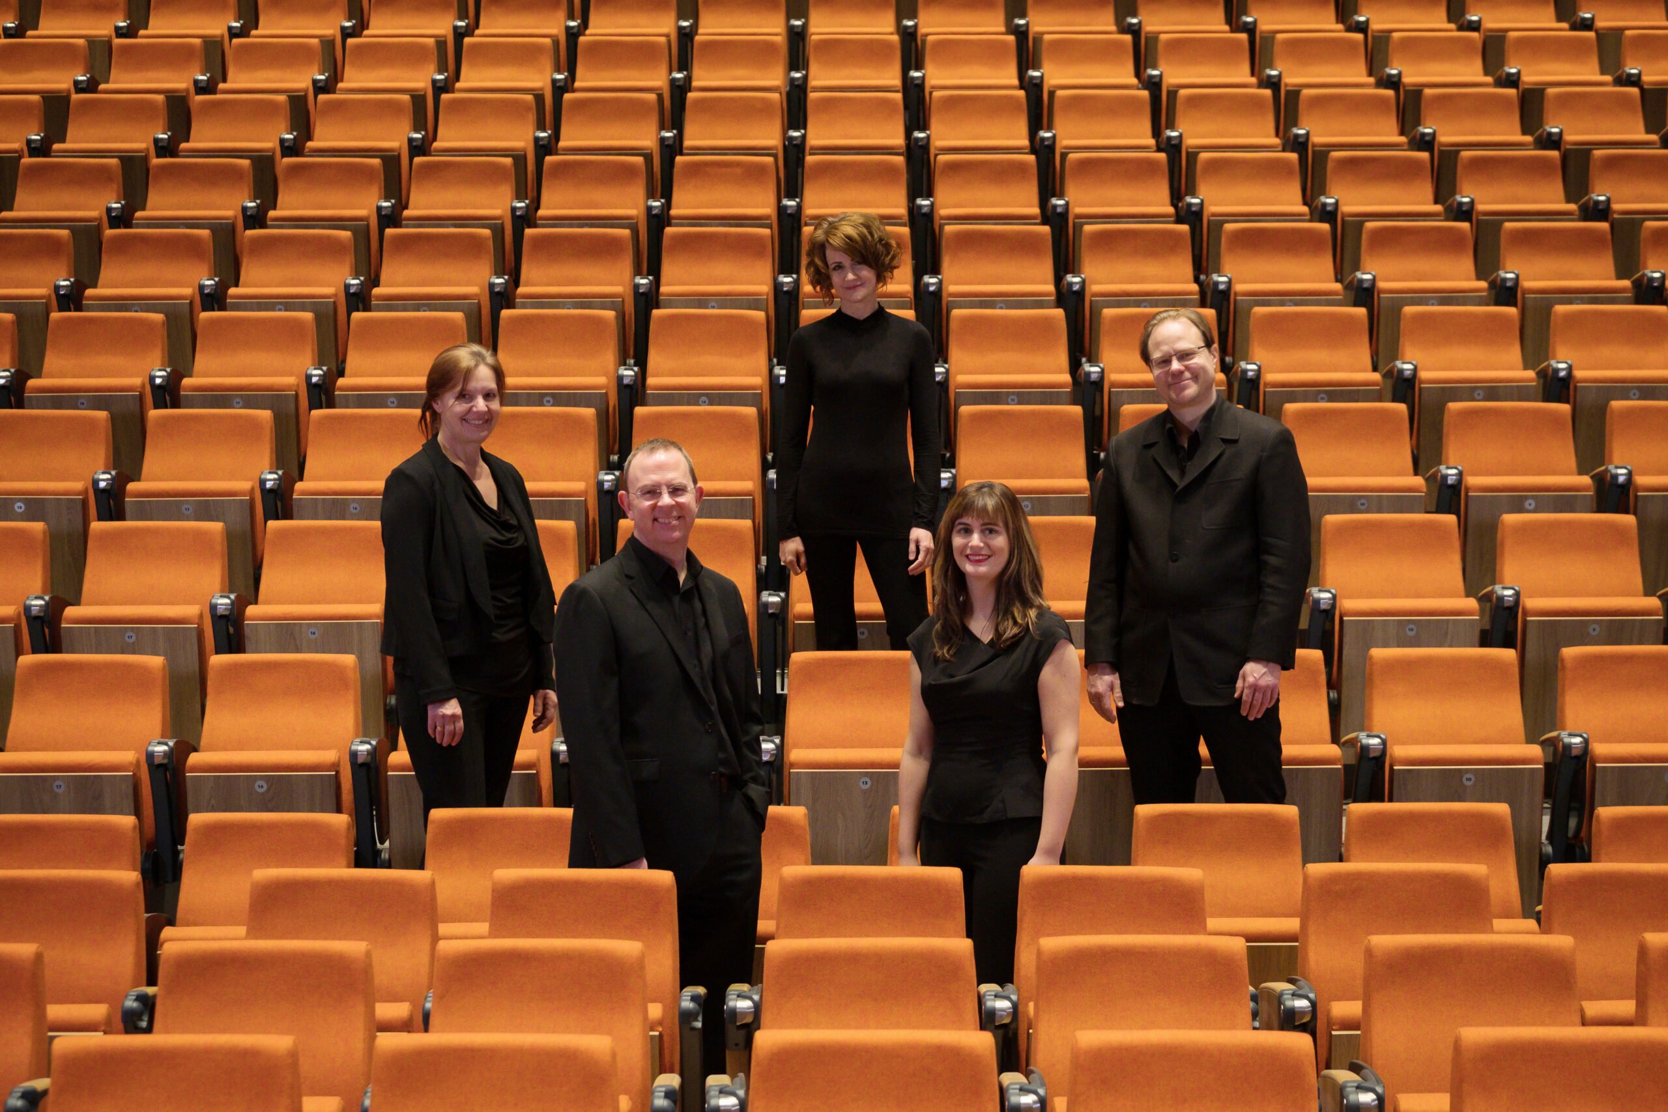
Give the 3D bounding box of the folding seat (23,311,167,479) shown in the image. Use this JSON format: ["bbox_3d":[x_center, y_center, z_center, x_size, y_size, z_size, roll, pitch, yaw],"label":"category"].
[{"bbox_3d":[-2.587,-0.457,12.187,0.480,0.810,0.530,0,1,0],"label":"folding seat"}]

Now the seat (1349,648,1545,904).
[{"bbox_3d":[1.660,0.662,9.413,0.550,0.820,0.530,0,4,0],"label":"seat"}]

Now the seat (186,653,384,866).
[{"bbox_3d":[-1.536,0.668,9.572,0.530,0.770,0.500,0,3,0],"label":"seat"}]

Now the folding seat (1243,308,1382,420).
[{"bbox_3d":[1.742,-0.480,12.566,0.475,0.830,0.510,0,3,0],"label":"folding seat"}]

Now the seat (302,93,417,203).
[{"bbox_3d":[-2.100,-1.641,15.426,0.475,0.830,0.510,0,3,0],"label":"seat"}]

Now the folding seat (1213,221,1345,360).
[{"bbox_3d":[1.663,-0.856,13.069,0.550,0.820,0.530,0,4,0],"label":"folding seat"}]

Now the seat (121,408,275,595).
[{"bbox_3d":[-2.074,-0.093,11.392,0.530,0.770,0.500,0,3,0],"label":"seat"}]

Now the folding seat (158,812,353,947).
[{"bbox_3d":[-1.445,1.074,8.743,0.530,0.820,0.500,0,3,0],"label":"folding seat"}]

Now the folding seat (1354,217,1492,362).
[{"bbox_3d":[2.245,-0.890,13.242,0.530,0.770,0.500,0,3,0],"label":"folding seat"}]

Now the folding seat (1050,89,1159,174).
[{"bbox_3d":[1.206,-1.661,15.426,0.475,0.830,0.510,0,3,0],"label":"folding seat"}]

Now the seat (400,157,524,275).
[{"bbox_3d":[-1.553,-1.250,14.466,0.475,0.830,0.510,0,3,0],"label":"seat"}]

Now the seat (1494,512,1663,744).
[{"bbox_3d":[2.193,0.282,10.327,0.550,0.820,0.530,0,4,0],"label":"seat"}]

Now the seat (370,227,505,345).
[{"bbox_3d":[-1.497,-0.842,13.069,0.550,0.820,0.530,0,4,0],"label":"seat"}]

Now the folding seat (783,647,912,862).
[{"bbox_3d":[0.092,0.696,9.766,0.475,0.830,0.510,0,3,0],"label":"folding seat"}]

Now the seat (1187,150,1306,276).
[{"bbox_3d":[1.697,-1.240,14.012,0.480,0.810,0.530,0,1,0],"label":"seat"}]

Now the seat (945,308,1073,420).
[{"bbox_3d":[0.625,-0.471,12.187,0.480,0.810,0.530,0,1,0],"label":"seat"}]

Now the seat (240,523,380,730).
[{"bbox_3d":[-1.529,0.280,10.462,0.530,0.770,0.500,0,3,0],"label":"seat"}]

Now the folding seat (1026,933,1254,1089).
[{"bbox_3d":[0.632,1.218,6.937,0.475,0.870,0.510,0,3,0],"label":"folding seat"}]

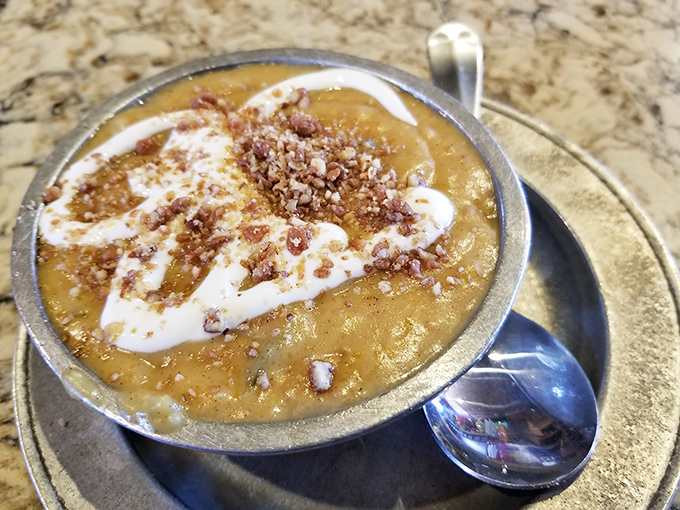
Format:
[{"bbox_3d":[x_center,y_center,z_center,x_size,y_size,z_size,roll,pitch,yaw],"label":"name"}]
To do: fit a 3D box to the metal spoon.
[{"bbox_3d":[0.045,-0.020,0.169,0.044,0.023,0.179,1,58,1],"label":"metal spoon"}]

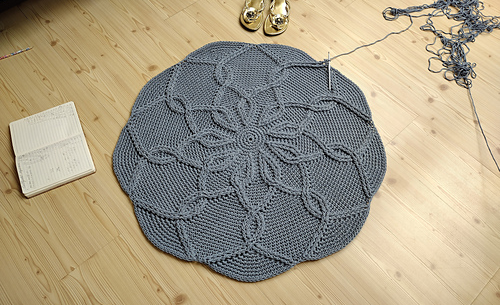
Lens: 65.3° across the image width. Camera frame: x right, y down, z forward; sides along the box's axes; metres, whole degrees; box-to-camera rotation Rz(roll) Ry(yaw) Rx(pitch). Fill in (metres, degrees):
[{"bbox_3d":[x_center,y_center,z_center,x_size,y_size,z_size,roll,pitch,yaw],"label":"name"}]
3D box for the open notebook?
[{"bbox_3d":[-0.616,-0.018,1.214,0.206,0.018,0.272,-22,64,-12],"label":"open notebook"}]

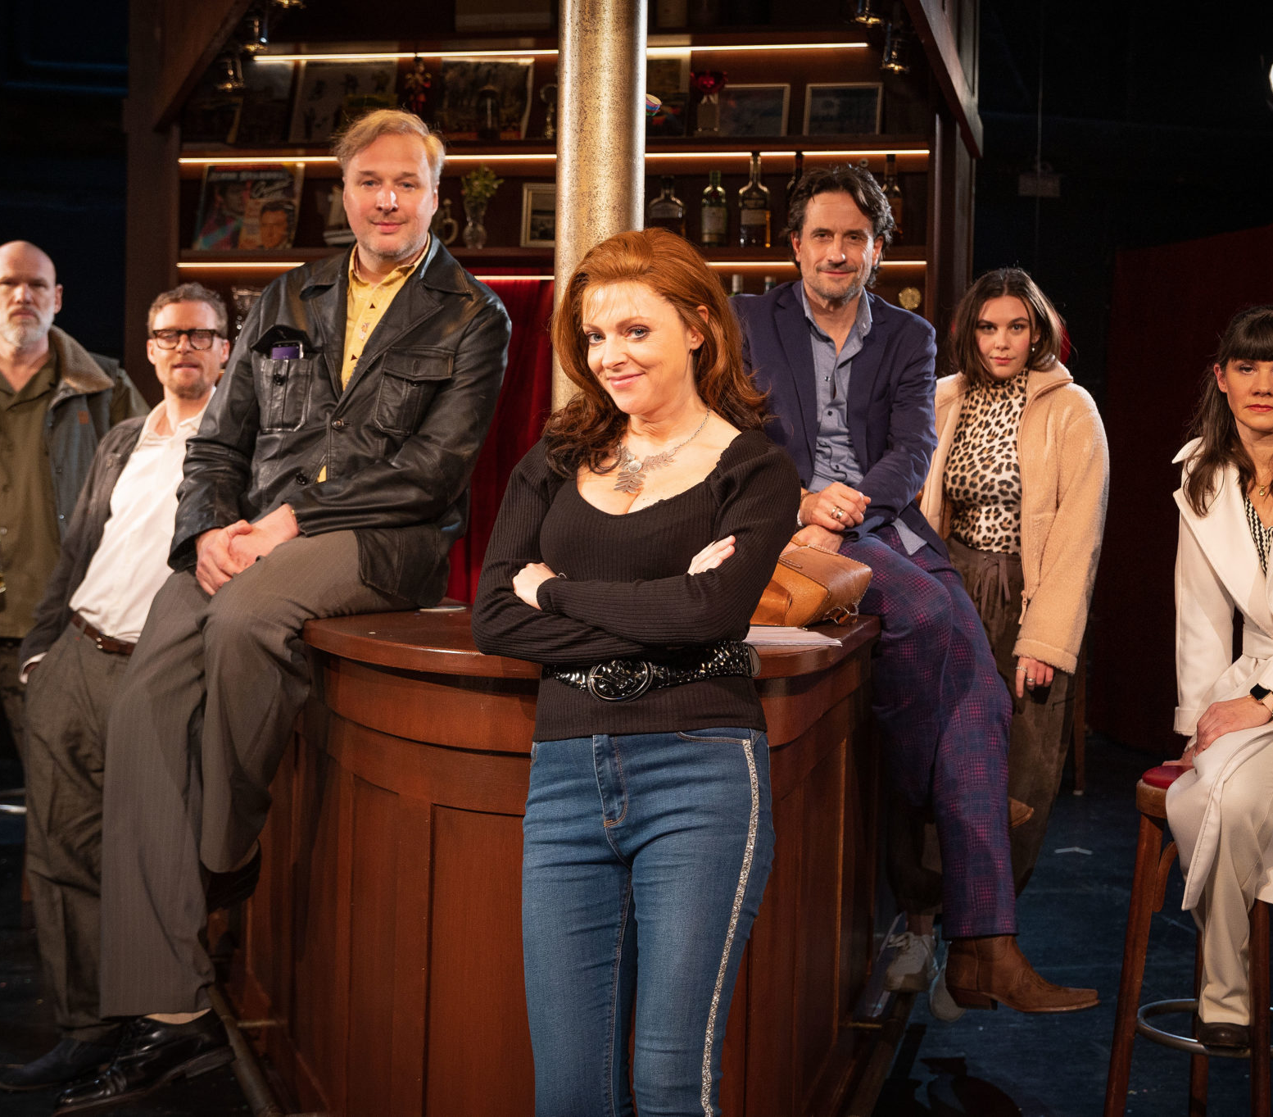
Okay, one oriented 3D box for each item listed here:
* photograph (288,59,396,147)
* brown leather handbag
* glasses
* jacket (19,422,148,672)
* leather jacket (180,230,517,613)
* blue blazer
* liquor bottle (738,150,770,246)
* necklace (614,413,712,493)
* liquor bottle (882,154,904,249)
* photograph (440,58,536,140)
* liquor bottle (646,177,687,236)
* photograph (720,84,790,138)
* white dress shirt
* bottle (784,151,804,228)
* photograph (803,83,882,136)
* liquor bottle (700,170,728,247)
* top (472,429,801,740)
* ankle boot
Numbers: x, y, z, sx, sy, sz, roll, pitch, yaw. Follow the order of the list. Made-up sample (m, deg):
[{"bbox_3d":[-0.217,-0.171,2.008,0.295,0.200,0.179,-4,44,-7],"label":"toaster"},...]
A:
[{"bbox_3d":[-0.976,-1.522,6.220,0.315,0.300,0.020,1,-18,9],"label":"photograph"},{"bbox_3d":[0.304,0.046,3.530,0.290,0.170,0.150,2,2,25],"label":"brown leather handbag"},{"bbox_3d":[-0.906,-0.442,3.760,0.142,0.045,0.140,1,2,-14],"label":"glasses"},{"bbox_3d":[-1.065,-0.038,4.000,0.490,0.620,0.300,12,-9,22],"label":"jacket"},{"bbox_3d":[-0.536,-0.246,3.380,0.560,0.660,0.410,2,2,27],"label":"leather jacket"},{"bbox_3d":[0.386,-0.262,3.600,0.450,0.570,0.310,1,2,-14],"label":"blue blazer"},{"bbox_3d":[0.359,-1.102,5.740,0.098,0.297,0.085,2,2,10],"label":"liquor bottle"},{"bbox_3d":[0.020,-0.146,2.490,0.140,0.130,0.120,2,2,12],"label":"necklace"},{"bbox_3d":[0.808,-1.131,5.880,0.074,0.292,0.074,1,2,9],"label":"liquor bottle"},{"bbox_3d":[-0.495,-1.507,6.140,0.310,0.295,0.020,1,-18,9],"label":"photograph"},{"bbox_3d":[0.098,-1.075,5.790,0.118,0.225,0.090,2,2,10],"label":"liquor bottle"},{"bbox_3d":[0.380,-1.458,6.060,0.250,0.192,0.020,1,-12,9],"label":"photograph"},{"bbox_3d":[-1.049,-0.077,3.980,0.420,0.530,0.260,12,-9,22],"label":"white dress shirt"},{"bbox_3d":[0.500,-1.100,5.720,0.090,0.298,0.085,2,2,10],"label":"bottle"},{"bbox_3d":[0.642,-1.383,5.790,0.250,0.190,0.025,2,-8,10],"label":"photograph"},{"bbox_3d":[0.250,-1.119,5.970,0.085,0.245,0.085,1,2,9],"label":"liquor bottle"},{"bbox_3d":[0.001,0.037,2.570,0.455,0.425,0.290,2,2,14],"label":"top"},{"bbox_3d":[0.774,0.822,3.750,0.310,0.195,0.105,1,2,12],"label":"ankle boot"}]

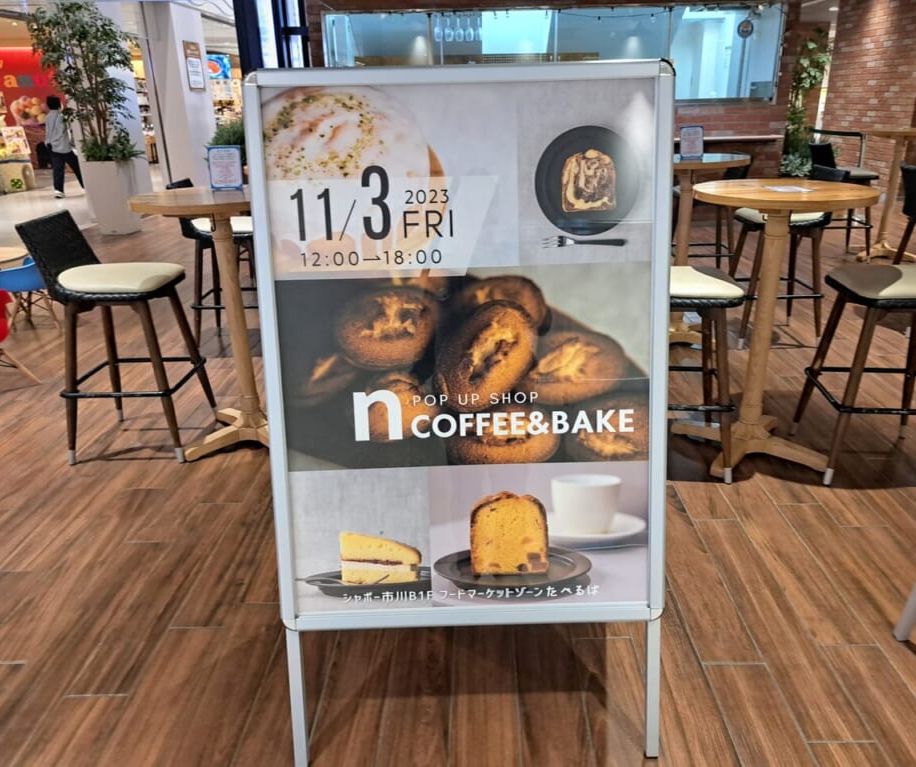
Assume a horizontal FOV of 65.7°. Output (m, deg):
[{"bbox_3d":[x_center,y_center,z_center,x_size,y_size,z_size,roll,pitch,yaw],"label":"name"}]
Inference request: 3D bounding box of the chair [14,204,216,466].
[{"bbox_3d":[-1.308,-0.191,2.811,0.480,0.930,0.450,-1,22,2],"label":"chair"}]

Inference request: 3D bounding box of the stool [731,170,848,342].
[{"bbox_3d":[1.728,-0.688,3.858,0.480,0.930,0.450,-1,22,0],"label":"stool"}]

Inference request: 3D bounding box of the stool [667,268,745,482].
[{"bbox_3d":[0.783,-0.158,2.603,0.480,0.930,0.450,0,22,5],"label":"stool"}]

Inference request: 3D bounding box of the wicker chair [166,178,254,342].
[{"bbox_3d":[-1.230,-0.636,3.906,0.480,0.930,0.450,-1,22,0],"label":"wicker chair"}]

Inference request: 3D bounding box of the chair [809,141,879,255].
[{"bbox_3d":[3.060,-1.453,5.671,0.480,0.930,0.450,0,22,5],"label":"chair"}]

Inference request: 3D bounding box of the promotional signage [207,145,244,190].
[{"bbox_3d":[-0.885,-0.819,2.697,0.130,0.170,0.050,0,22,4],"label":"promotional signage"}]

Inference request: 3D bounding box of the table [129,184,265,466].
[{"bbox_3d":[-0.868,-0.236,2.796,0.595,1.000,0.595,-1,22,0],"label":"table"}]

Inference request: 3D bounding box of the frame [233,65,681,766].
[{"bbox_3d":[0.020,0.066,1.504,0.790,1.370,0.570,-1,22,0],"label":"frame"}]

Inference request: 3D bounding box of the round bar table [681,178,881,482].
[{"bbox_3d":[1.115,-0.204,2.600,0.595,1.000,0.595,-1,22,0],"label":"round bar table"}]

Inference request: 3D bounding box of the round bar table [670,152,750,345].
[{"bbox_3d":[1.168,-0.672,3.753,0.595,1.000,0.595,-1,22,0],"label":"round bar table"}]

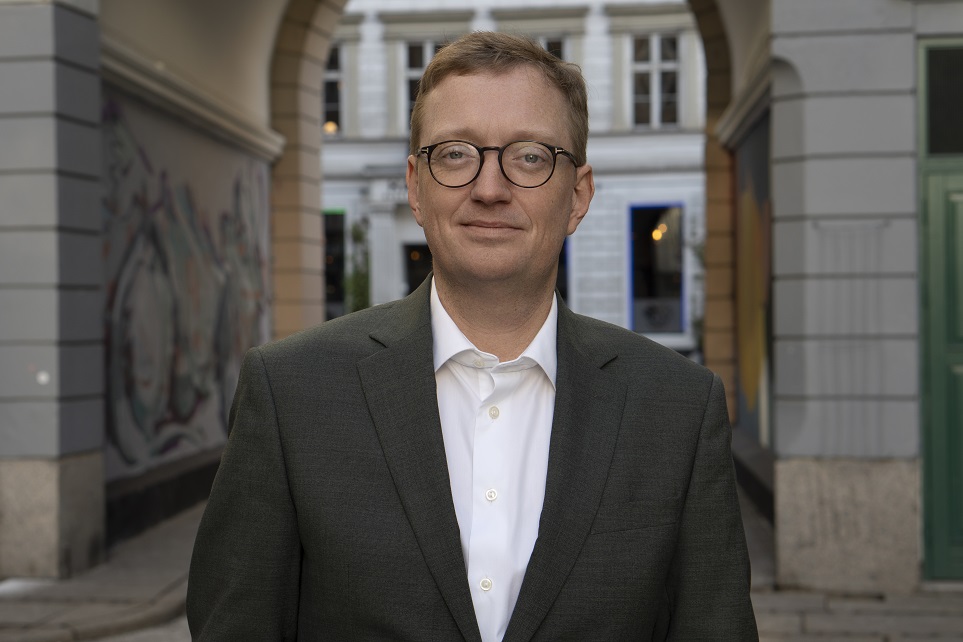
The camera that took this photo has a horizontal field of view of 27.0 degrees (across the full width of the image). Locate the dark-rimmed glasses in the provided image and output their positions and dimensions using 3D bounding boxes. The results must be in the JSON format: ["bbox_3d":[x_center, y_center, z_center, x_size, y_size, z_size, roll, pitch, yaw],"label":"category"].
[{"bbox_3d":[0.014,-0.141,1.910,0.147,0.048,0.143,0,-2,3],"label":"dark-rimmed glasses"}]

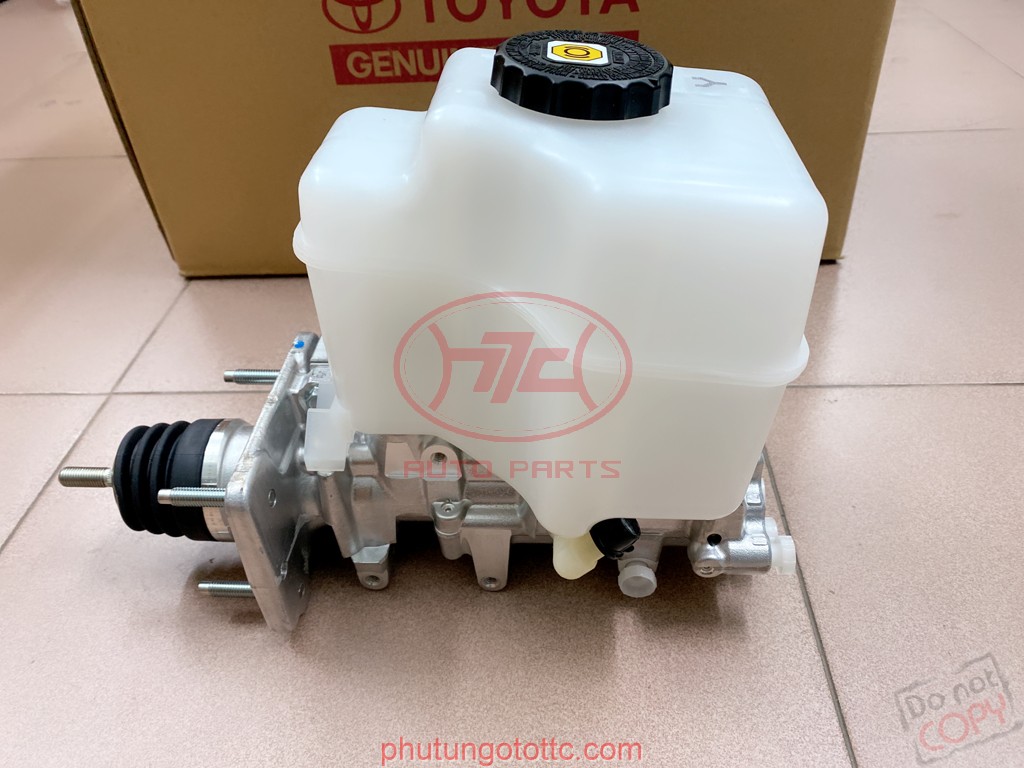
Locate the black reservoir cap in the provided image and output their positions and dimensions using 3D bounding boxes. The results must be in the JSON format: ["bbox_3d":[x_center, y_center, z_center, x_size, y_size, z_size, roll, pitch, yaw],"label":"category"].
[{"bbox_3d":[0.025,-0.108,0.265,0.063,0.011,0.063,3,39,-2],"label":"black reservoir cap"}]

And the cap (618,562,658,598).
[{"bbox_3d":[0.056,0.087,0.342,0.017,0.017,0.009,3,40,-2],"label":"cap"}]

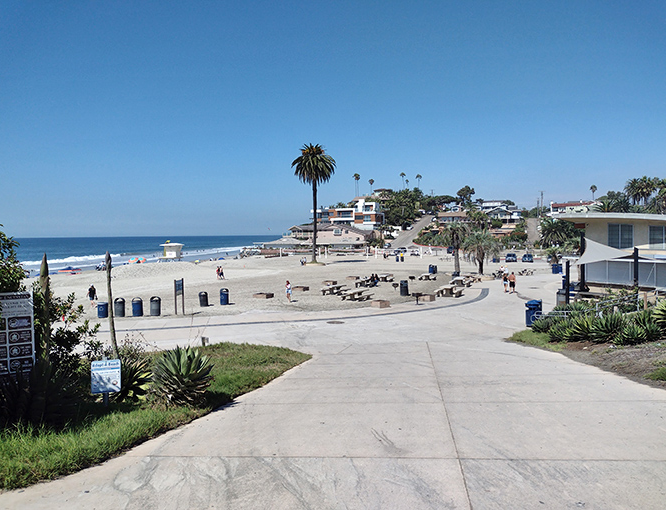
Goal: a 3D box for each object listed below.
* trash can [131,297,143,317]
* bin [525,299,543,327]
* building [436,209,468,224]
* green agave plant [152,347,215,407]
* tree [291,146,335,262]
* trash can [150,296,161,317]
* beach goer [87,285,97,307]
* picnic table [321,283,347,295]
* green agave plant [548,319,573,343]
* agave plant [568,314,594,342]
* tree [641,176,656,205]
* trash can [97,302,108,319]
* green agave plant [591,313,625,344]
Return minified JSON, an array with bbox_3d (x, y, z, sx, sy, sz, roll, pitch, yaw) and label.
[{"bbox_3d":[-12.411,3.307,33.685,0.650,1.220,0.650,-1,2,-18],"label":"trash can"},{"bbox_3d":[10.545,3.100,27.773,0.820,1.360,0.800,1,2,25],"label":"bin"},{"bbox_3d":[42.002,-13.646,188.000,11.000,5.600,9.500,0,2,2],"label":"building"},{"bbox_3d":[-2.696,2.176,9.500,1.100,0.980,1.100,-1,2,0],"label":"green agave plant"},{"bbox_3d":[-3.542,-9.345,96.662,8.000,21.930,8.000,-1,2,0],"label":"tree"},{"bbox_3d":[-11.301,3.291,33.824,0.650,1.220,0.650,-1,2,-18],"label":"trash can"},{"bbox_3d":[-17.706,2.970,38.967,0.480,1.680,0.550,2,3,45],"label":"beach goer"},{"bbox_3d":[0.228,2.999,45.579,1.800,0.760,2.400,1,3,36],"label":"picnic table"},{"bbox_3d":[9.007,2.989,21.000,0.970,0.900,0.970,0,2,23],"label":"green agave plant"},{"bbox_3d":[9.118,2.665,19.500,1.050,0.980,1.050,-1,2,0],"label":"agave plant"},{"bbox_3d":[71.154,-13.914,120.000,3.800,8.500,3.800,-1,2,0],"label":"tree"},{"bbox_3d":[-14.716,3.548,33.966,0.670,0.900,0.670,-1,2,0],"label":"trash can"},{"bbox_3d":[9.765,2.605,18.800,1.100,1.020,1.100,1,3,27],"label":"green agave plant"}]

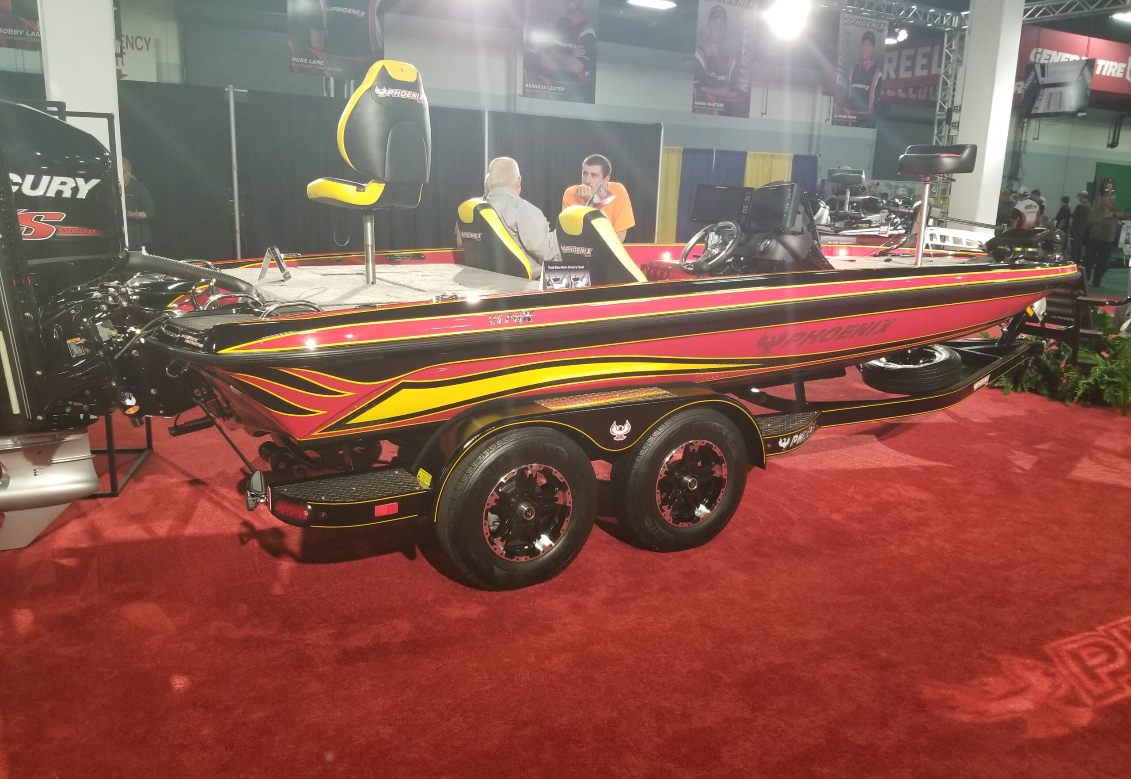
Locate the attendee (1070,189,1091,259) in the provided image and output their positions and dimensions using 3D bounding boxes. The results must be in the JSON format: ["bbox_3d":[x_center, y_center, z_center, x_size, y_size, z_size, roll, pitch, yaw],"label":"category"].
[{"bbox_3d":[11.391,-3.537,18.997,0.350,1.770,0.500,9,15,30],"label":"attendee"}]

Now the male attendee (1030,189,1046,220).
[{"bbox_3d":[10.635,-3.666,19.395,0.330,1.760,0.500,5,13,15],"label":"male attendee"}]

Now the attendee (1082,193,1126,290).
[{"bbox_3d":[10.047,-2.820,15.900,0.560,1.760,0.450,-7,15,-35],"label":"attendee"}]

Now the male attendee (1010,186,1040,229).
[{"bbox_3d":[8.800,-3.027,16.490,0.580,1.770,0.360,4,13,10],"label":"male attendee"}]

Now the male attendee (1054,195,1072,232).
[{"bbox_3d":[12.605,-4.048,21.691,0.350,1.720,0.500,11,16,36],"label":"male attendee"}]

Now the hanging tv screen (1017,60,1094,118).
[{"bbox_3d":[6.946,-4.250,12.000,0.100,0.750,1.000,-7,15,-34],"label":"hanging tv screen"}]

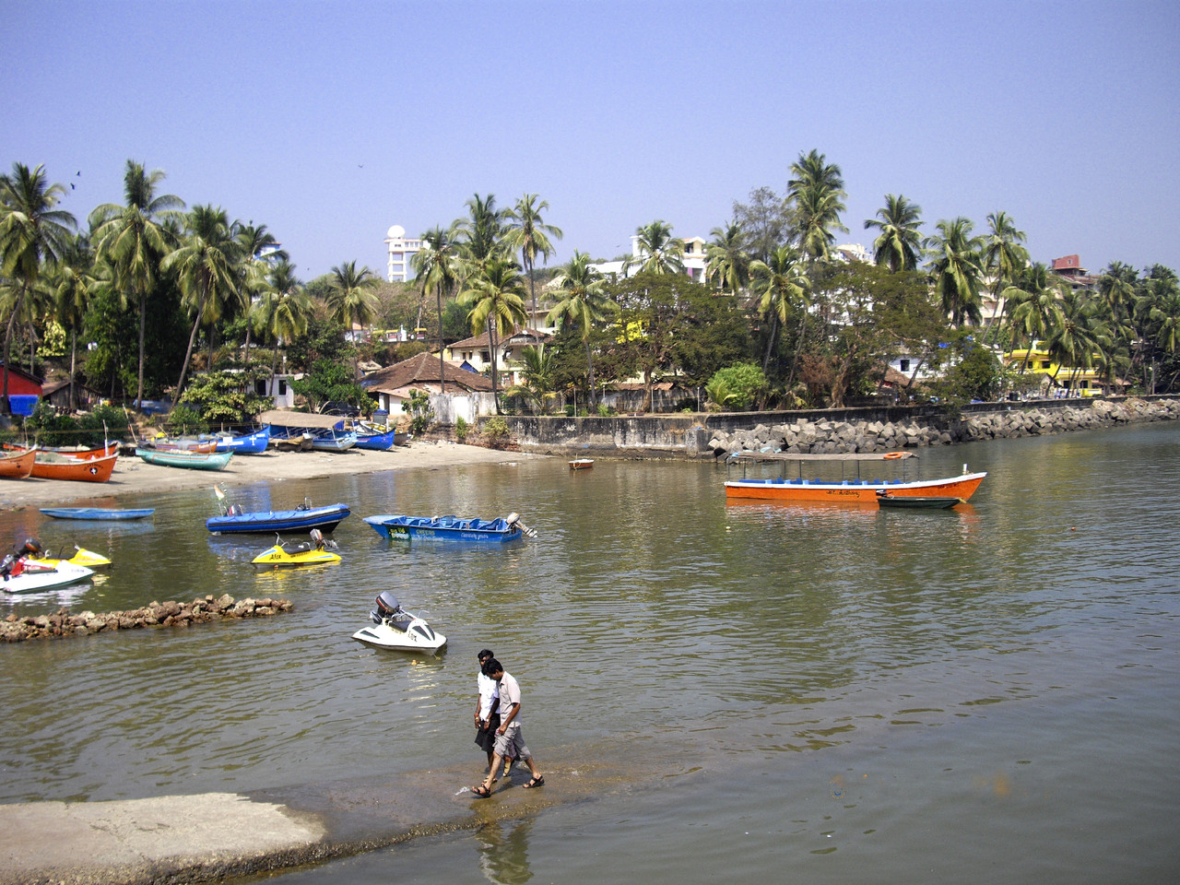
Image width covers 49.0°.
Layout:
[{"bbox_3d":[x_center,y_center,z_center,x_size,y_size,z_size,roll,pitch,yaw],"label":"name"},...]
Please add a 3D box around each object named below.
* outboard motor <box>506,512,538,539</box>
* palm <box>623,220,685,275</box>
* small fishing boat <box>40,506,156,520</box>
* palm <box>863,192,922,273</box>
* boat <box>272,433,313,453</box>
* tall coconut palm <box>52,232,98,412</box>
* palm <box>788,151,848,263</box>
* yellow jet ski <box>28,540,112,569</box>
[{"bbox_3d":[-2.090,2.542,39.690,1.050,0.500,0.380,39,11,9],"label":"outboard motor"},{"bbox_3d":[5.432,-11.145,109.564,5.300,15.260,5.300,0,3,0],"label":"palm"},{"bbox_3d":[-19.020,2.760,50.000,4.500,0.500,0.950,0,3,-5],"label":"small fishing boat"},{"bbox_3d":[25.676,-12.221,109.507,5.300,17.410,5.300,0,3,0],"label":"palm"},{"bbox_3d":[-18.195,-0.120,76.635,3.800,1.050,1.300,2,4,37],"label":"boat"},{"bbox_3d":[-37.371,-8.796,93.666,4.400,12.650,4.400,0,3,0],"label":"tall coconut palm"},{"bbox_3d":[18.020,-13.140,104.000,5.200,20.720,5.200,0,3,0],"label":"palm"},{"bbox_3d":[-15.100,3.220,37.200,2.750,0.950,1.100,-1,3,-16],"label":"yellow jet ski"}]

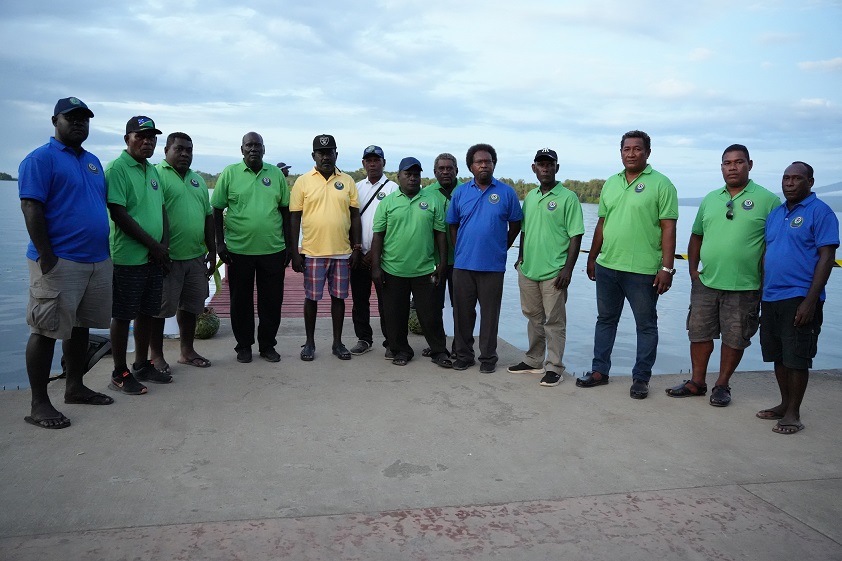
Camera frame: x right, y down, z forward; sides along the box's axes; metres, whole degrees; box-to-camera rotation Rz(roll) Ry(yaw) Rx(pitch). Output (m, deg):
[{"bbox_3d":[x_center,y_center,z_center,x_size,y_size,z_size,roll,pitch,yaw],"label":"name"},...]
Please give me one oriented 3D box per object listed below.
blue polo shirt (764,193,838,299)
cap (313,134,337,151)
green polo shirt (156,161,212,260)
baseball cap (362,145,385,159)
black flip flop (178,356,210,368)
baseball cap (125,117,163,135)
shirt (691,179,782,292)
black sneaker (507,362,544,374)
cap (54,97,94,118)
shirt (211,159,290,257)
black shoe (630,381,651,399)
[{"bbox_3d":[2.250,-0.201,3.877,0.290,0.660,0.450,-2,9,-31],"label":"blue polo shirt"},{"bbox_3d":[-0.727,-1.044,4.955,0.180,0.130,0.265,1,8,-9],"label":"cap"},{"bbox_3d":[-1.755,-0.505,4.690,0.540,0.710,0.320,-5,10,-44],"label":"green polo shirt"},{"bbox_3d":[-0.384,-1.042,5.320,0.175,0.120,0.250,2,7,0],"label":"baseball cap"},{"bbox_3d":[-1.676,0.596,4.850,0.270,0.065,0.100,4,8,16],"label":"black flip flop"},{"bbox_3d":[-1.708,-0.957,4.040,0.260,0.125,0.180,8,9,37],"label":"baseball cap"},{"bbox_3d":[2.045,-0.304,4.277,0.569,0.702,0.380,6,8,30],"label":"shirt"},{"bbox_3d":[0.814,0.651,5.014,0.295,0.105,0.105,1,7,-7],"label":"black sneaker"},{"bbox_3d":[-1.814,-0.912,3.425,0.260,0.125,0.175,7,9,33],"label":"cap"},{"bbox_3d":[-1.306,-0.561,5.000,0.580,0.710,0.320,-2,8,-27],"label":"shirt"},{"bbox_3d":[1.501,0.721,4.485,0.110,0.110,0.290,6,8,25],"label":"black shoe"}]

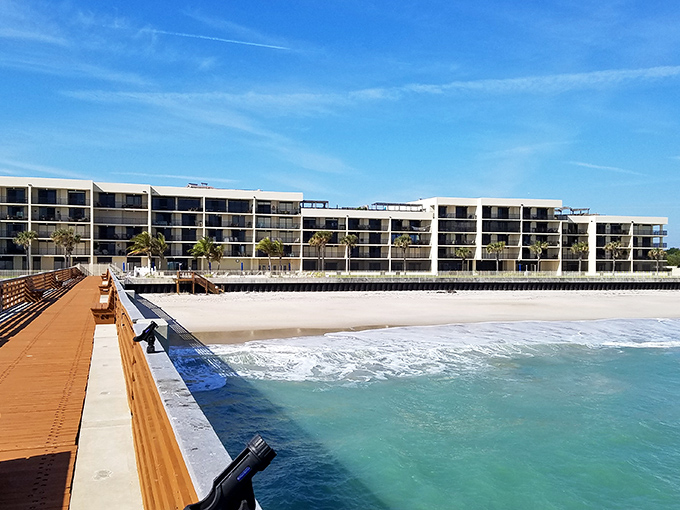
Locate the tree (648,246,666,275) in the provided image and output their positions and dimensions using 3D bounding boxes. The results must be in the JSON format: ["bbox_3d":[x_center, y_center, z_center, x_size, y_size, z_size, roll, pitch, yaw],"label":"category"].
[{"bbox_3d":[64.707,1.375,104.000,3.654,5.600,3.654,0,-1,0],"label":"tree"}]

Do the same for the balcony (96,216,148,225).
[{"bbox_3d":[-38.349,-5.824,89.858,8.700,1.300,1.800,1,-1,-17],"label":"balcony"}]

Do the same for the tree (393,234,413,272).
[{"bbox_3d":[11.719,0.000,95.000,3.428,7.627,3.428,0,-1,0],"label":"tree"}]

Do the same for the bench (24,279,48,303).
[{"bbox_3d":[-14.015,1.654,23.667,0.640,0.940,2.400,1,-1,-25],"label":"bench"}]

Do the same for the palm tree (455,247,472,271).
[{"bbox_3d":[24.303,1.063,100.500,3.540,5.350,3.400,1,-1,-17],"label":"palm tree"}]

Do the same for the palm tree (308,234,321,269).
[{"bbox_3d":[-4.464,-0.233,95.000,2.790,7.160,2.800,0,-1,0],"label":"palm tree"}]

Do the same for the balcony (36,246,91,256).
[{"bbox_3d":[-46.051,-0.463,84.958,8.700,1.300,1.800,1,-1,-17],"label":"balcony"}]

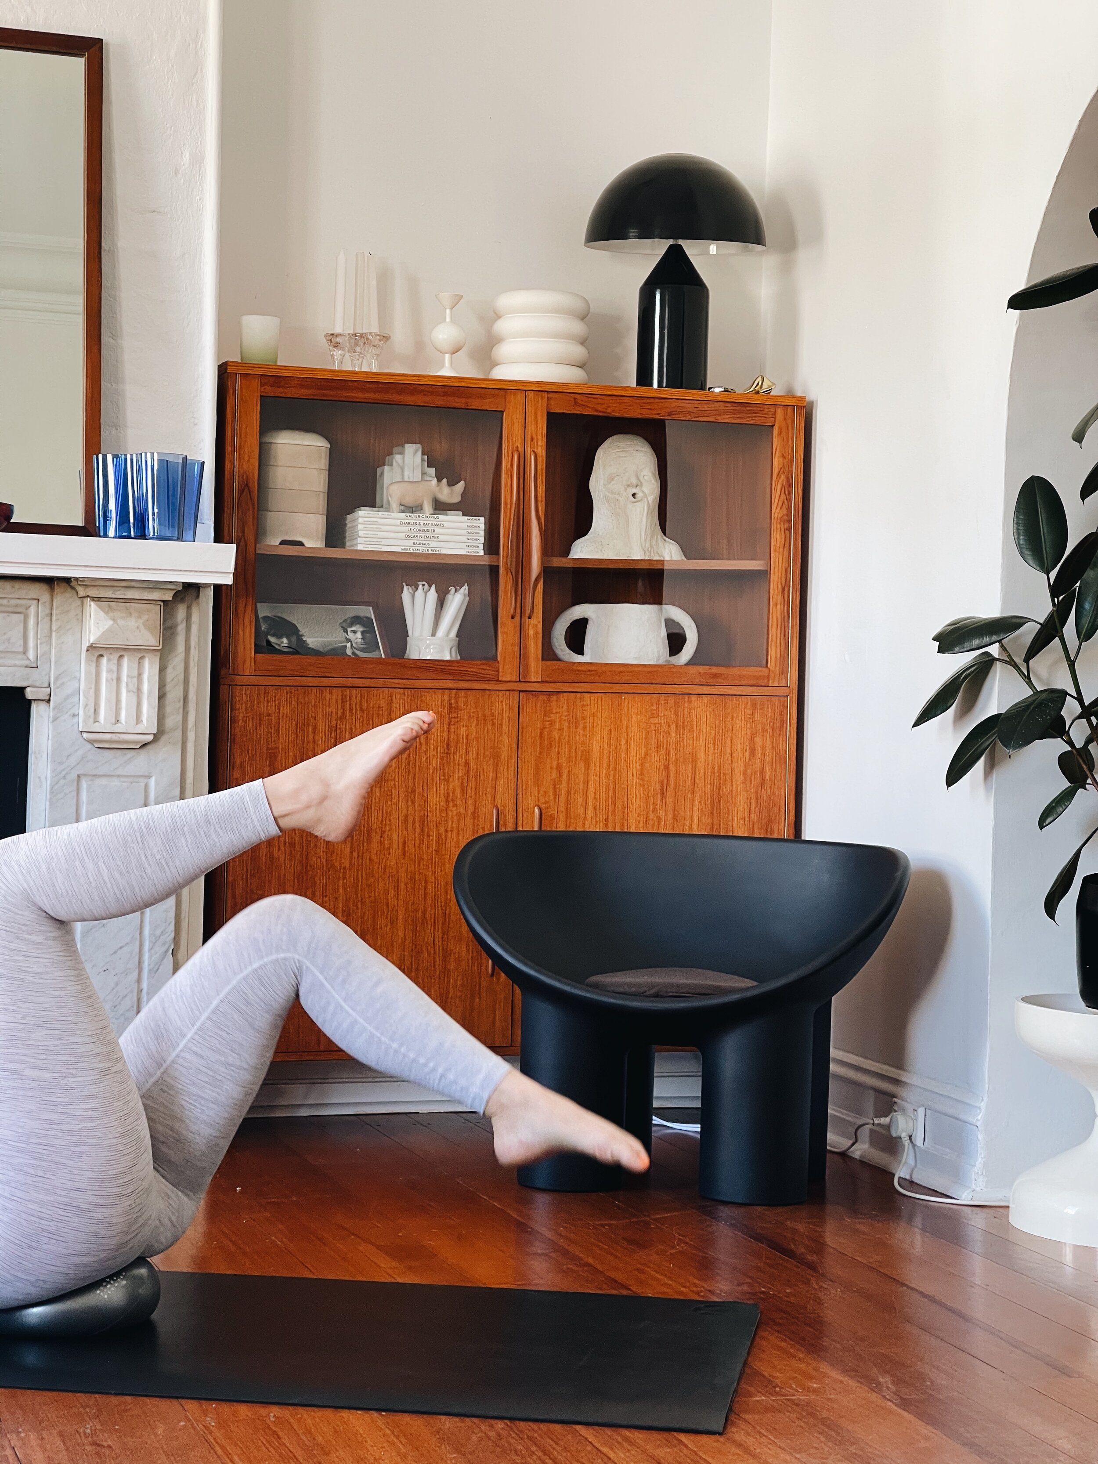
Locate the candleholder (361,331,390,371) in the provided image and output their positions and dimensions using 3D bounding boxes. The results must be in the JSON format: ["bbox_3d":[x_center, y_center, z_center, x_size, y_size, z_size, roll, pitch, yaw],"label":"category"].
[{"bbox_3d":[-0.346,-0.759,5.420,0.054,0.085,0.054,1,1,0],"label":"candleholder"}]

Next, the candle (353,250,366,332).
[{"bbox_3d":[-0.379,-0.879,5.420,0.023,0.168,0.023,1,1,-18],"label":"candle"}]

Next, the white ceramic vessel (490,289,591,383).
[{"bbox_3d":[-0.020,-0.799,5.538,0.200,0.205,0.200,1,2,0],"label":"white ceramic vessel"}]

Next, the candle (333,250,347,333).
[{"bbox_3d":[-0.415,-0.864,5.345,0.023,0.174,0.023,1,2,-19],"label":"candle"}]

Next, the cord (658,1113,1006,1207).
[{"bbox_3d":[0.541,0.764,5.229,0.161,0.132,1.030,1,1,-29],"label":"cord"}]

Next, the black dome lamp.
[{"bbox_3d":[0.254,-0.941,5.581,0.377,0.500,0.377,1,2,0],"label":"black dome lamp"}]

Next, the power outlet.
[{"bbox_3d":[0.669,0.729,5.051,0.025,0.074,0.117,1,1,-18],"label":"power outlet"}]

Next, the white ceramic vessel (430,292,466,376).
[{"bbox_3d":[-0.205,-0.790,5.442,0.071,0.183,0.071,1,2,0],"label":"white ceramic vessel"}]

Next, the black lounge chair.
[{"bbox_3d":[0.250,0.516,5.020,0.850,0.630,0.580,2,2,12],"label":"black lounge chair"}]

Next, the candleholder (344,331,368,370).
[{"bbox_3d":[-0.385,-0.760,5.420,0.050,0.085,0.050,1,1,-18],"label":"candleholder"}]

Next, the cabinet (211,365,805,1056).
[{"bbox_3d":[-0.125,-0.016,5.521,1.200,1.365,0.400,1,2,-19],"label":"cabinet"}]

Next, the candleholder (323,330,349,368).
[{"bbox_3d":[-0.421,-0.747,5.347,0.050,0.091,0.050,1,2,-19],"label":"candleholder"}]

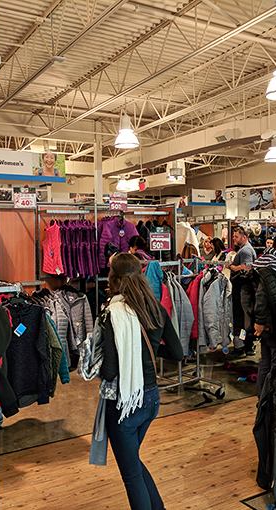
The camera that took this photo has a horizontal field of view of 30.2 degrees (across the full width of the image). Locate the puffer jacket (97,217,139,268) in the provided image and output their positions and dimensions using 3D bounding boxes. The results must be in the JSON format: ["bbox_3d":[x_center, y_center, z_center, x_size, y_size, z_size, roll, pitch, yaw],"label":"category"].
[{"bbox_3d":[-0.248,-0.159,6.500,0.500,0.660,0.220,-2,2,-31],"label":"puffer jacket"}]

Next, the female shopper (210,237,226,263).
[{"bbox_3d":[1.388,0.538,8.700,0.360,1.640,0.450,0,2,18],"label":"female shopper"}]

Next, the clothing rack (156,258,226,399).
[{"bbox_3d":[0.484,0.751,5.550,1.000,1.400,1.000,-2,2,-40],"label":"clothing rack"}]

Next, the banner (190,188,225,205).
[{"bbox_3d":[2.069,-1.711,15.200,1.380,0.480,0.060,-2,2,-31],"label":"banner"}]

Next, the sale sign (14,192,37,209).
[{"bbox_3d":[-1.366,-0.658,6.200,0.280,0.180,0.015,-2,2,-31],"label":"sale sign"}]

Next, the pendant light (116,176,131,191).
[{"bbox_3d":[-0.585,-2.884,20.600,0.560,0.600,0.560,-1,1,0],"label":"pendant light"}]

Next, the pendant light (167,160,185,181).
[{"bbox_3d":[1.310,-2.912,17.600,0.580,0.680,0.580,-1,1,0],"label":"pendant light"}]

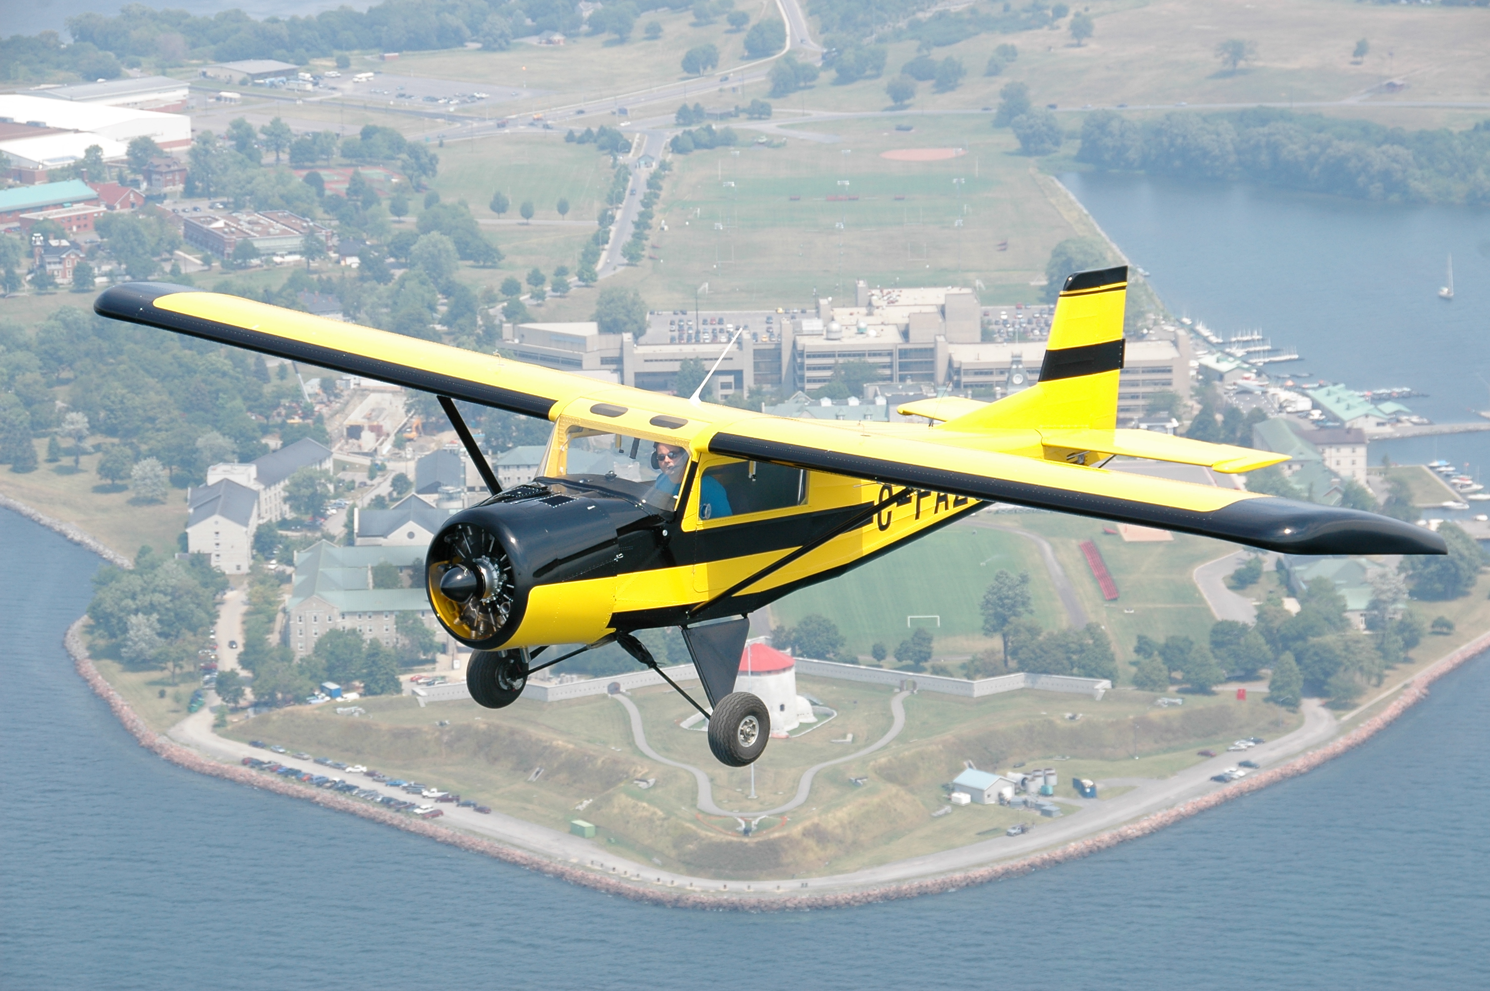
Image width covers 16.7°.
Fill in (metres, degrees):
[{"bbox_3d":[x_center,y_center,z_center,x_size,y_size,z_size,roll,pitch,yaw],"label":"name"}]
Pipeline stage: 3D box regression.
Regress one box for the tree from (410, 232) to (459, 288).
[{"bbox_3d":[-108.280,-81.190,1769.910,16.830,20.130,16.830,-2,12,0],"label":"tree"}]

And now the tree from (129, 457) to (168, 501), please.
[{"bbox_3d":[-166.921,-4.882,1421.910,10.750,11.370,10.430,-2,13,0],"label":"tree"}]

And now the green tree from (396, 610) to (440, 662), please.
[{"bbox_3d":[-80.324,34.505,1242.826,10.540,12.190,10.220,-2,13,0],"label":"green tree"}]

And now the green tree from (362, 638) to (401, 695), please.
[{"bbox_3d":[-87.290,40.950,1219.080,9.080,13.680,9.080,-2,12,0],"label":"green tree"}]

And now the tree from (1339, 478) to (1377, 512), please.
[{"bbox_3d":[163.289,1.466,1355.142,10.240,11.670,9.940,-2,13,0],"label":"tree"}]

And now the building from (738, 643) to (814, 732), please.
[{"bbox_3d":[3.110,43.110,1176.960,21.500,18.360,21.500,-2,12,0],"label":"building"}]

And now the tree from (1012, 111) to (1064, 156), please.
[{"bbox_3d":[125.961,-156.750,2192.543,21.343,18.264,21.343,-1,11,3],"label":"tree"}]

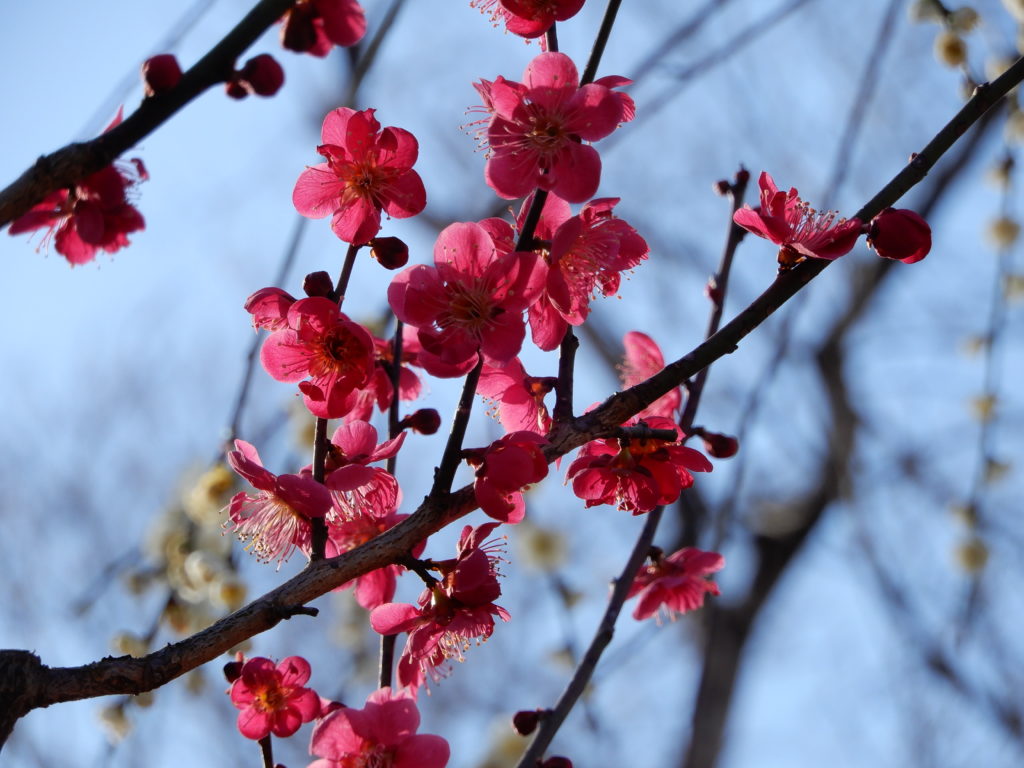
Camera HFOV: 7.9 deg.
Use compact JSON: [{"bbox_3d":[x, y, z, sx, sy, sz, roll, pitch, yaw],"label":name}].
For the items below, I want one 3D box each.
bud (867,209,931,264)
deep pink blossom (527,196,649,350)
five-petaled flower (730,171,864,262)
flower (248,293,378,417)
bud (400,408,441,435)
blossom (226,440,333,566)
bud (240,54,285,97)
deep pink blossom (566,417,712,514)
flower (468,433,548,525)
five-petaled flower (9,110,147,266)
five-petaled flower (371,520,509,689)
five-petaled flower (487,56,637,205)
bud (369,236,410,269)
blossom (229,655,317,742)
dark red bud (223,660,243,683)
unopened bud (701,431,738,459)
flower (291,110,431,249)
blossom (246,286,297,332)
[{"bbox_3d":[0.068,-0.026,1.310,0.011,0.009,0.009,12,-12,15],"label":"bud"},{"bbox_3d":[0.014,-0.021,1.400,0.022,0.028,0.012,14,-3,-41],"label":"deep pink blossom"},{"bbox_3d":[0.054,-0.031,1.400,0.022,0.013,0.022,17,9,-3],"label":"five-petaled flower"},{"bbox_3d":[-0.037,-0.005,1.400,0.021,0.023,0.012,-3,-1,11],"label":"flower"},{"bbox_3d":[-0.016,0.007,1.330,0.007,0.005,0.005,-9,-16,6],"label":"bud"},{"bbox_3d":[-0.041,0.021,1.300,0.021,0.015,0.022,29,-18,-1],"label":"blossom"},{"bbox_3d":[-0.044,-0.055,1.310,0.008,0.007,0.007,3,-13,18],"label":"bud"},{"bbox_3d":[0.024,0.015,1.400,0.028,0.018,0.024,-3,21,1],"label":"deep pink blossom"},{"bbox_3d":[-0.001,0.017,1.390,0.015,0.015,0.015,-16,-52,46],"label":"flower"},{"bbox_3d":[-0.079,-0.035,1.340,0.025,0.027,0.020,-7,-34,21],"label":"five-petaled flower"},{"bbox_3d":[-0.014,0.042,1.390,0.027,0.027,0.024,-24,19,7],"label":"five-petaled flower"},{"bbox_3d":[0.008,-0.045,1.300,0.026,0.026,0.014,0,3,0],"label":"five-petaled flower"},{"bbox_3d":[-0.022,-0.023,1.300,0.007,0.005,0.005,22,-11,12],"label":"bud"},{"bbox_3d":[-0.046,0.060,1.420,0.017,0.017,0.008,0,3,0],"label":"blossom"},{"bbox_3d":[-0.053,0.055,1.410,0.004,0.004,0.004,-31,6,10],"label":"dark red bud"},{"bbox_3d":[0.042,0.012,1.500,0.007,0.005,0.005,19,0,0],"label":"unopened bud"},{"bbox_3d":[-0.029,-0.039,1.400,0.025,0.025,0.011,0,5,0],"label":"flower"},{"bbox_3d":[-0.045,-0.014,1.400,0.012,0.009,0.012,15,-26,18],"label":"blossom"}]

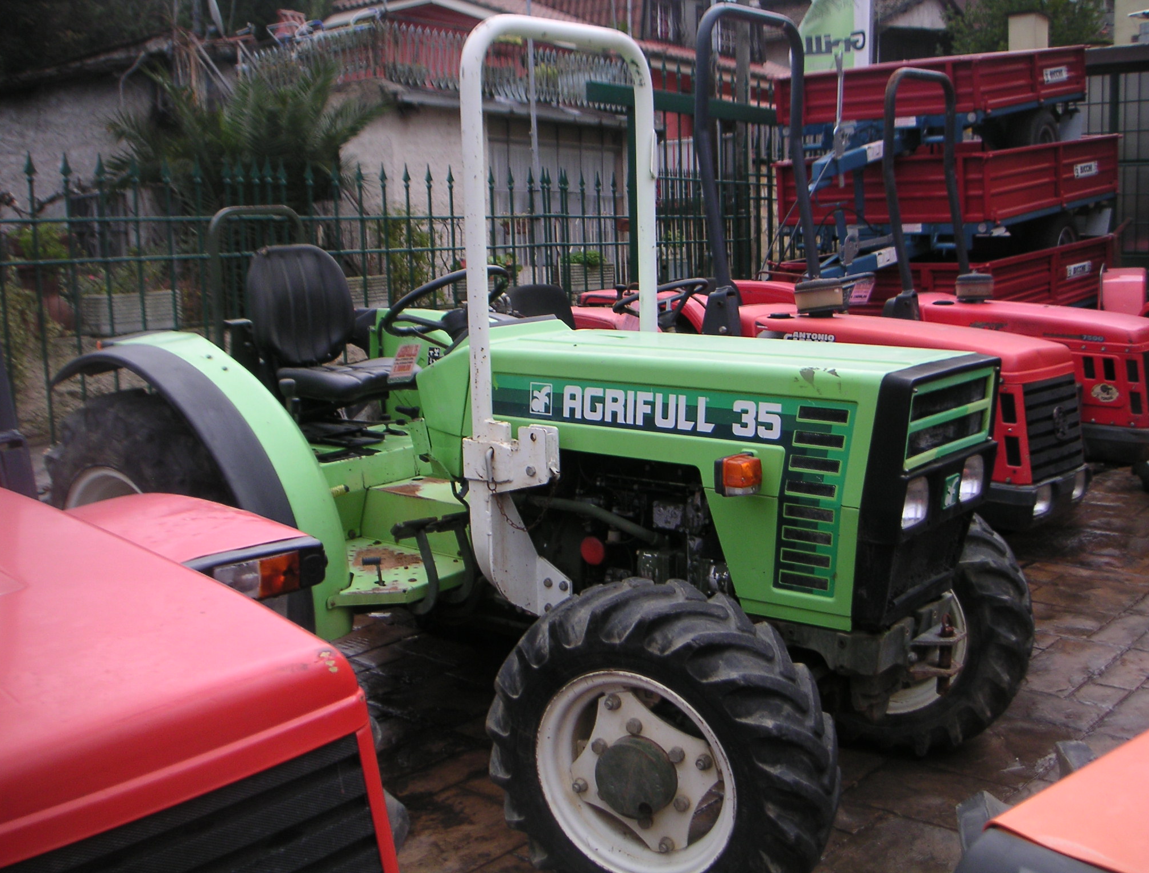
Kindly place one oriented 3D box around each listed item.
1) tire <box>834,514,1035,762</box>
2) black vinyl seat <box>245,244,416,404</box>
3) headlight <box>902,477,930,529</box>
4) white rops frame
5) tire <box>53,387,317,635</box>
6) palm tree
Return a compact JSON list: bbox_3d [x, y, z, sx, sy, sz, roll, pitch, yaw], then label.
[{"bbox_3d":[0.907,0.522,3.546,0.767,0.767,0.211,4,11,29],"label":"tire"},{"bbox_3d":[-0.681,-0.377,3.913,0.610,0.465,0.481,7,12,40],"label":"black vinyl seat"},{"bbox_3d":[0.708,0.140,2.671,0.070,0.103,0.126,6,12,38],"label":"headlight"},{"bbox_3d":[0.070,-0.335,3.316,0.320,1.489,0.829,6,12,38],"label":"white rops frame"},{"bbox_3d":[-1.194,0.402,3.545,1.081,1.081,0.256,7,13,41],"label":"tire"},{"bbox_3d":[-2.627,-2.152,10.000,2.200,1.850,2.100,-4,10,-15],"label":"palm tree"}]

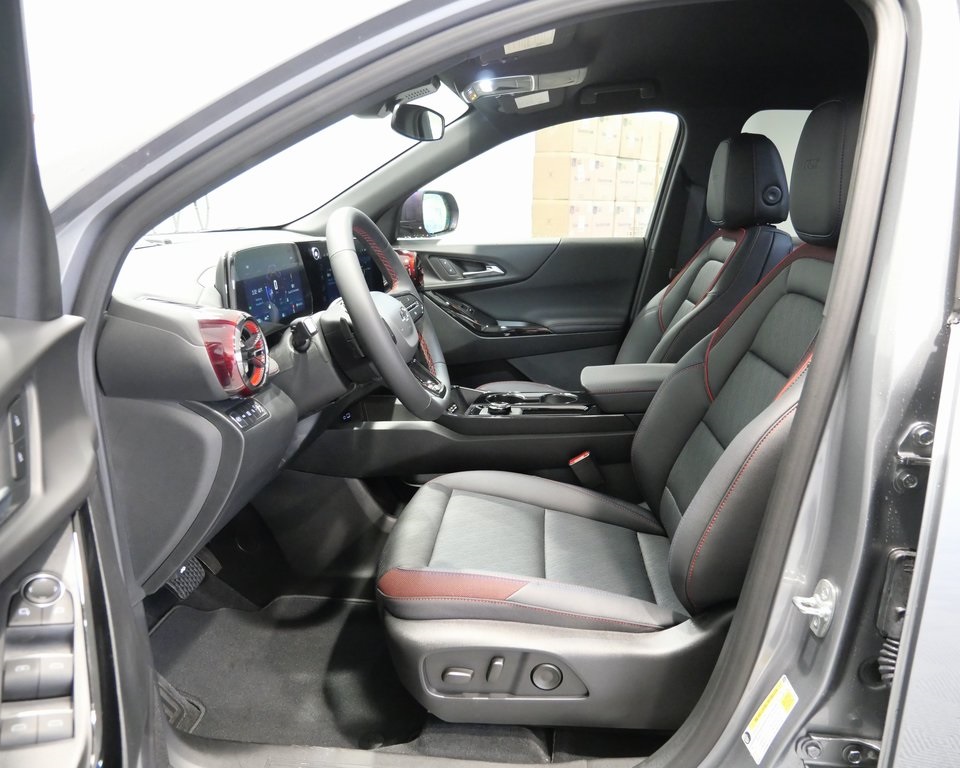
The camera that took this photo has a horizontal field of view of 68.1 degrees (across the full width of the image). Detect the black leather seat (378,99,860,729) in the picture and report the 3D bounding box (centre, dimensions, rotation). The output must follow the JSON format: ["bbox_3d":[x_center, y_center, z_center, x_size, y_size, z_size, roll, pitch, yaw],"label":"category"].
[{"bbox_3d":[0.252,0.027,1.227,0.810,0.980,0.530,1,15,5],"label":"black leather seat"}]

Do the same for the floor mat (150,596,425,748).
[{"bbox_3d":[-0.373,0.509,1.380,0.620,0.060,0.470,1,15,5],"label":"floor mat"}]

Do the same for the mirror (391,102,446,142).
[{"bbox_3d":[-0.129,-0.548,1.501,0.040,0.070,0.225,7,16,25],"label":"mirror"}]

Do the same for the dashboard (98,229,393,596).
[{"bbox_3d":[-0.492,-0.099,1.655,0.520,0.540,1.420,1,15,5],"label":"dashboard"}]

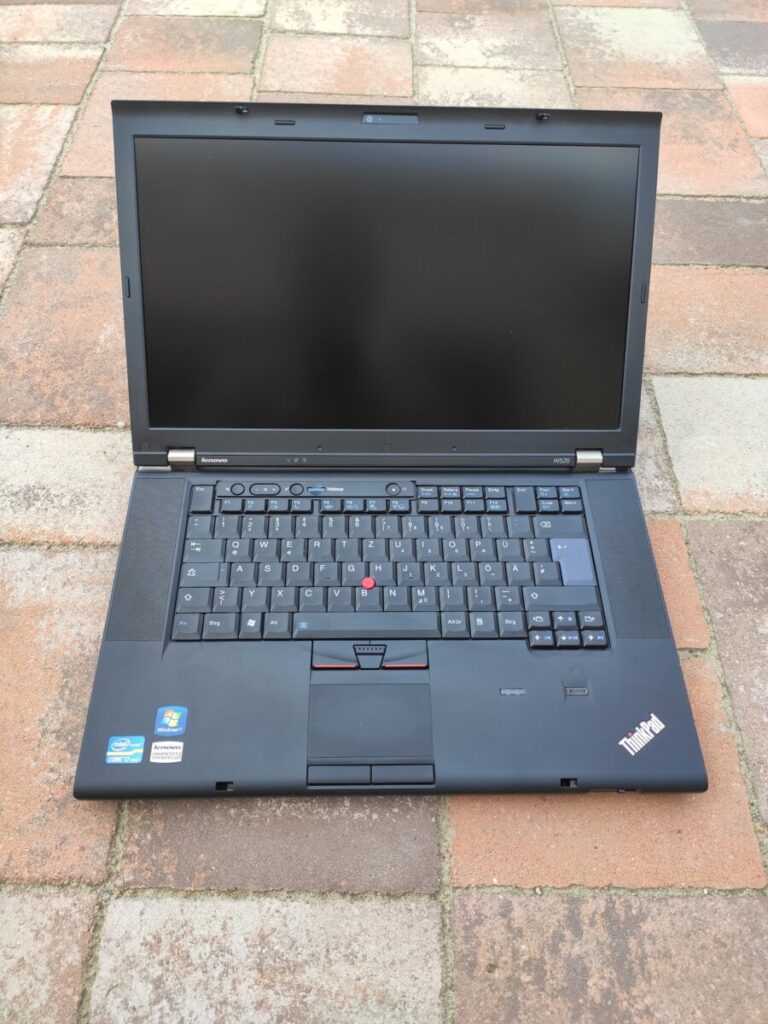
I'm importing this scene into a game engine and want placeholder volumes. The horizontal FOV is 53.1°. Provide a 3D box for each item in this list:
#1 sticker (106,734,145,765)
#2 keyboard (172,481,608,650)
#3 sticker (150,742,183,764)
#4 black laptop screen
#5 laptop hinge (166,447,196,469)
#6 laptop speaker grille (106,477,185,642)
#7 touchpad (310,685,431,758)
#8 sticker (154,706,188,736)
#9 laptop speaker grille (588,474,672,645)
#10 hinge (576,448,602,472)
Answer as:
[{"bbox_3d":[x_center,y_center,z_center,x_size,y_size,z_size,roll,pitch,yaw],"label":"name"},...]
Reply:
[{"bbox_3d":[-0.154,0.142,0.458,0.021,0.001,0.016,0,57,-2],"label":"sticker"},{"bbox_3d":[0.004,0.035,0.536,0.286,0.007,0.131,0,57,-2],"label":"keyboard"},{"bbox_3d":[-0.129,0.143,0.458,0.018,0.001,0.011,0,57,-2],"label":"sticker"},{"bbox_3d":[0.004,-0.157,0.548,0.346,0.196,0.006,0,12,-2],"label":"black laptop screen"},{"bbox_3d":[-0.149,-0.039,0.569,0.020,0.014,0.013,0,57,-2],"label":"laptop hinge"},{"bbox_3d":[-0.163,0.030,0.533,0.036,0.003,0.129,0,57,-2],"label":"laptop speaker grille"},{"bbox_3d":[-0.008,0.128,0.473,0.075,0.002,0.045,0,57,-2],"label":"touchpad"},{"bbox_3d":[-0.129,0.128,0.468,0.018,0.001,0.017,0,57,-2],"label":"sticker"},{"bbox_3d":[0.171,0.030,0.544,0.036,0.003,0.129,0,57,-2],"label":"laptop speaker grille"},{"bbox_3d":[0.153,-0.039,0.579,0.020,0.014,0.013,0,57,-2],"label":"hinge"}]

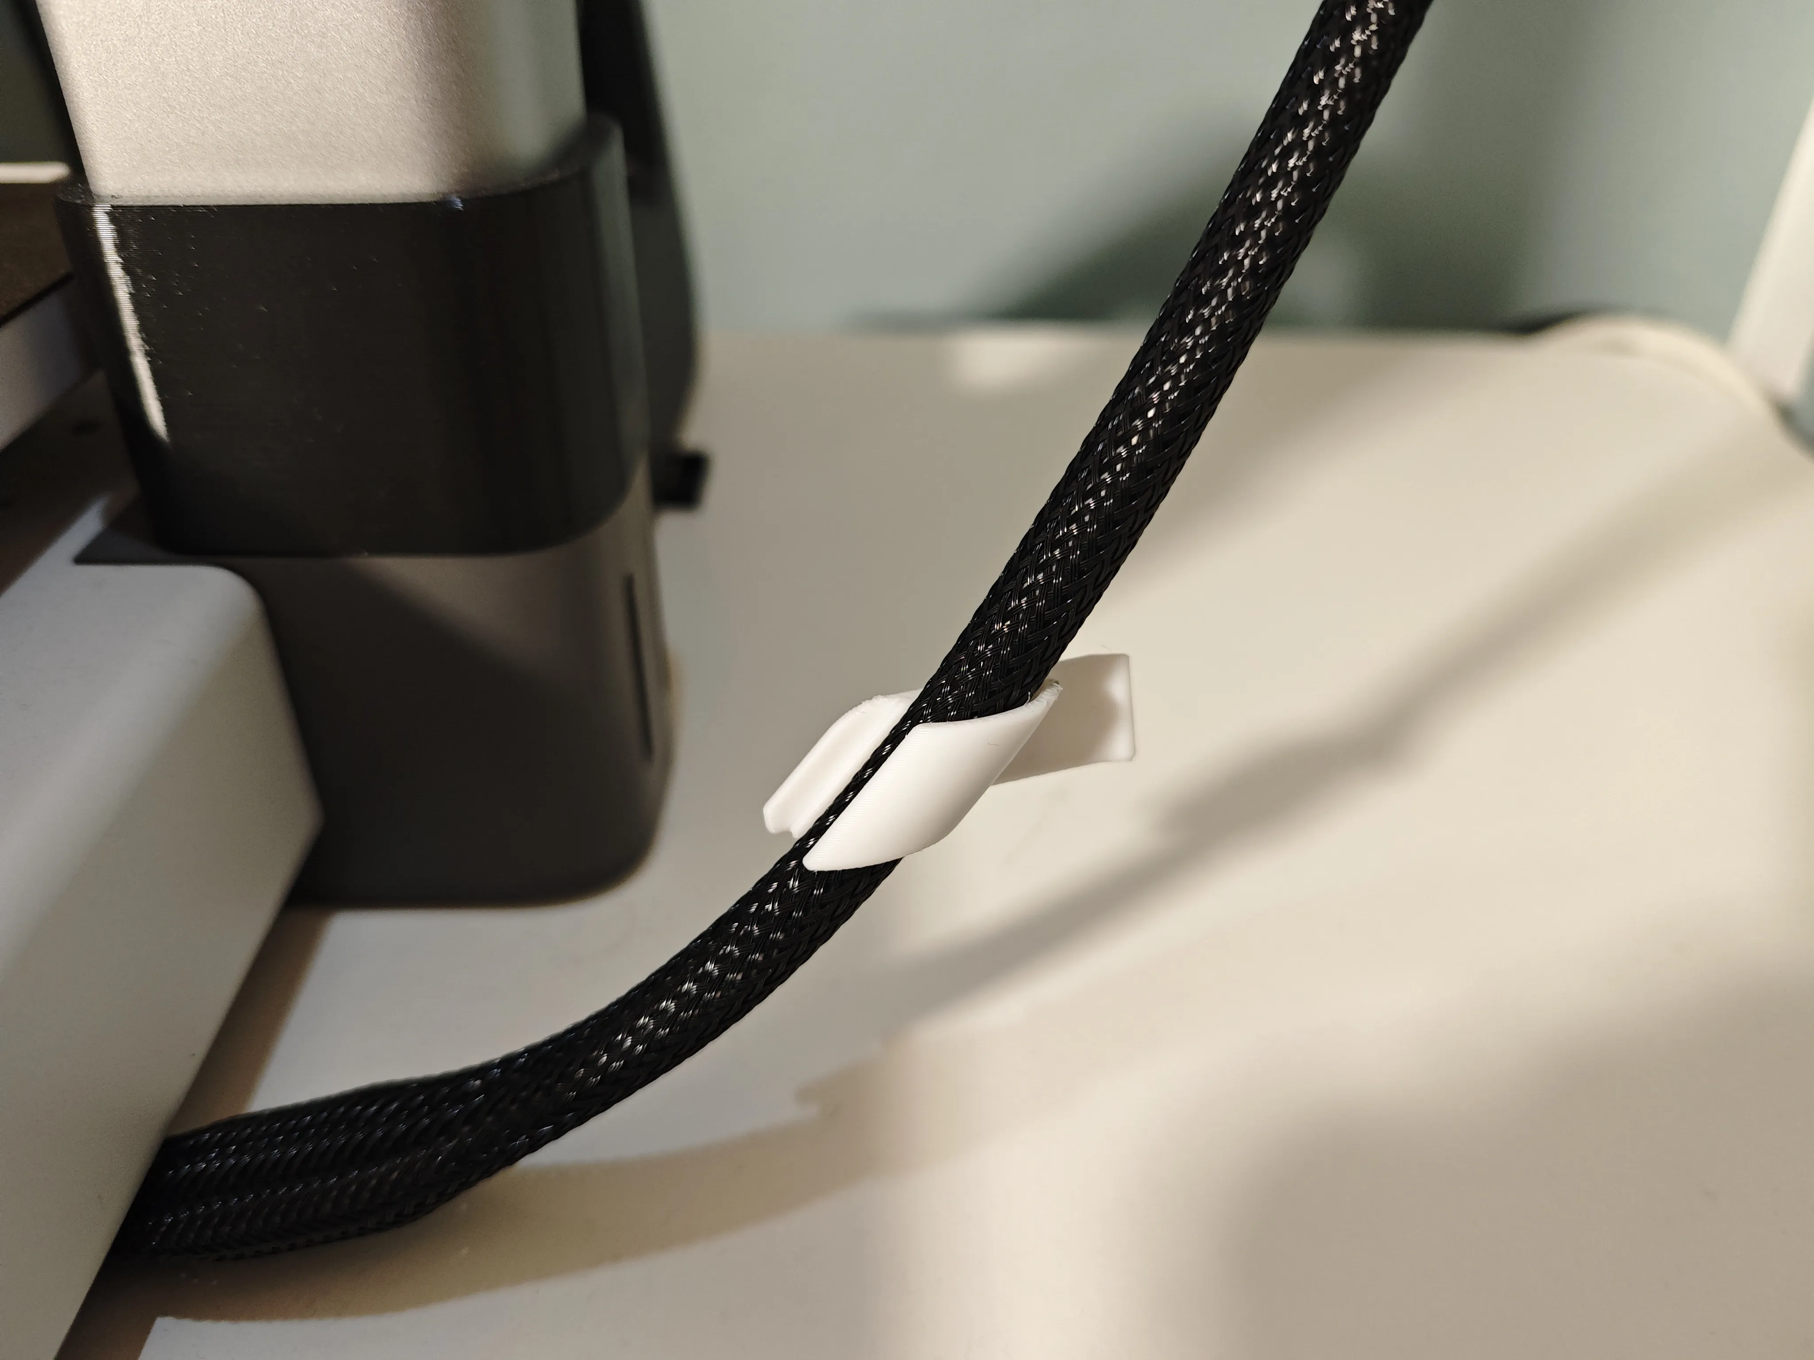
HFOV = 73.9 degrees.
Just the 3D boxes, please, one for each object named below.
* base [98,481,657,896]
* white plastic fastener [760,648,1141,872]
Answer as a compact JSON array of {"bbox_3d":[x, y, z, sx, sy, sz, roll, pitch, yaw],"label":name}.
[{"bbox_3d":[-0.065,-0.008,0.172,0.059,0.051,0.063,0,33,-5],"label":"base"},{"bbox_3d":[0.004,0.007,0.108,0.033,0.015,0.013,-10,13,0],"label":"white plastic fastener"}]

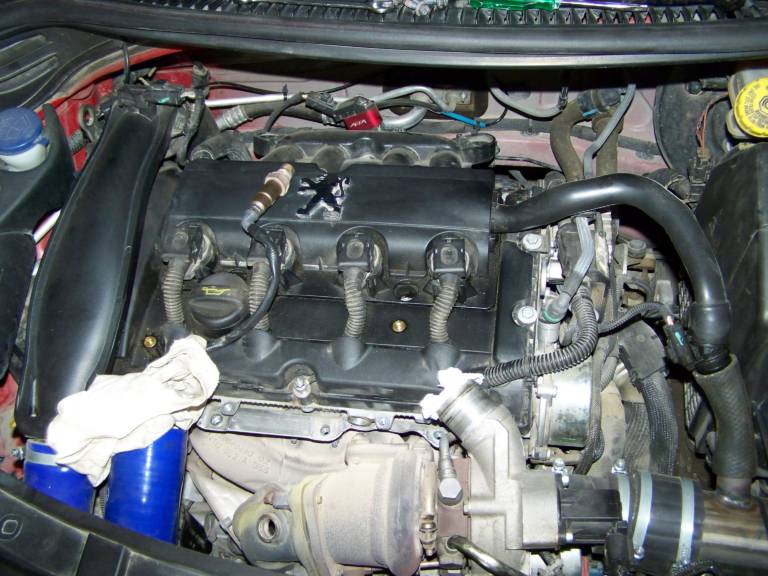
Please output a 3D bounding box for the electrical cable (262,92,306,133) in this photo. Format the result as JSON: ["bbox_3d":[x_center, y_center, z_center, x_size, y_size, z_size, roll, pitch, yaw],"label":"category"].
[{"bbox_3d":[-0.112,-0.197,0.953,0.053,0.049,0.021,0,53,0],"label":"electrical cable"}]

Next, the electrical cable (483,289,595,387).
[{"bbox_3d":[0.146,0.045,0.802,0.121,0.037,0.100,0,53,0],"label":"electrical cable"}]

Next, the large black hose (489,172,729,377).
[{"bbox_3d":[0.199,-0.015,0.765,0.205,0.070,0.165,3,63,9],"label":"large black hose"}]

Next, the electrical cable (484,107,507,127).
[{"bbox_3d":[0.126,-0.191,0.935,0.027,0.020,0.012,3,63,9],"label":"electrical cable"}]

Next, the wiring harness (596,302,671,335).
[{"bbox_3d":[0.244,0.027,0.817,0.074,0.032,0.028,0,53,0],"label":"wiring harness"}]

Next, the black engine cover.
[{"bbox_3d":[-0.029,-0.001,0.800,0.340,0.090,0.225,3,63,9],"label":"black engine cover"}]

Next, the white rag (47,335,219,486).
[{"bbox_3d":[-0.214,0.107,0.752,0.151,0.076,0.080,-34,60,-23],"label":"white rag"}]

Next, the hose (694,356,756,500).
[{"bbox_3d":[0.315,0.130,0.769,0.043,0.139,0.040,-10,16,13],"label":"hose"}]

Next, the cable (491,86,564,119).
[{"bbox_3d":[0.161,-0.209,0.950,0.083,0.035,0.018,3,63,9],"label":"cable"}]

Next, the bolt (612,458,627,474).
[{"bbox_3d":[0.219,0.166,0.785,0.013,0.014,0.013,0,53,0],"label":"bolt"}]

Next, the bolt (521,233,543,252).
[{"bbox_3d":[0.143,-0.044,0.815,0.020,0.015,0.020,-2,60,2],"label":"bolt"}]

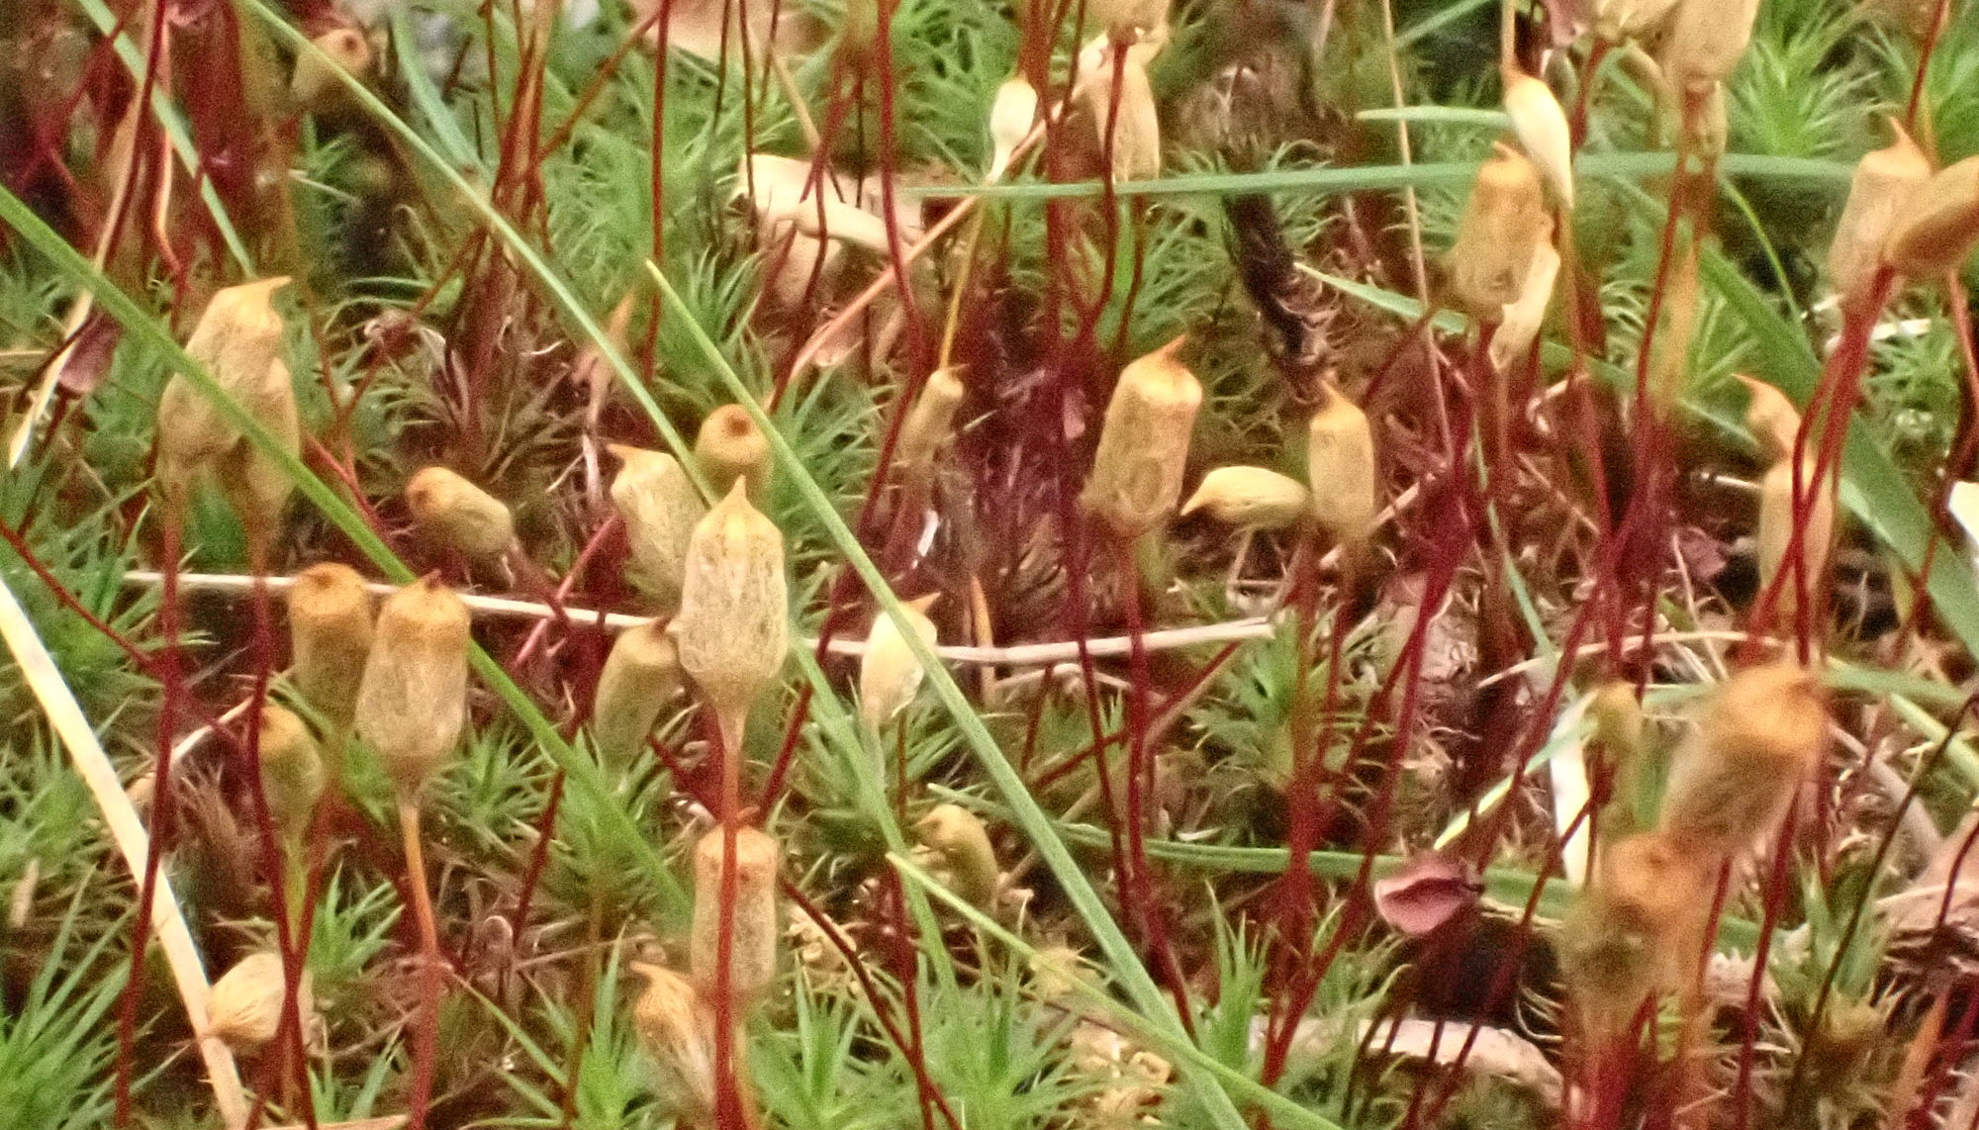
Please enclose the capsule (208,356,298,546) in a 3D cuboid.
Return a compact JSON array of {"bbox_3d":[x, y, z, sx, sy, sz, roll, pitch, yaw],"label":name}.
[{"bbox_3d":[-0.026,-0.004,0.205,0.003,0.007,0.003,6,22,0],"label":"capsule"}]

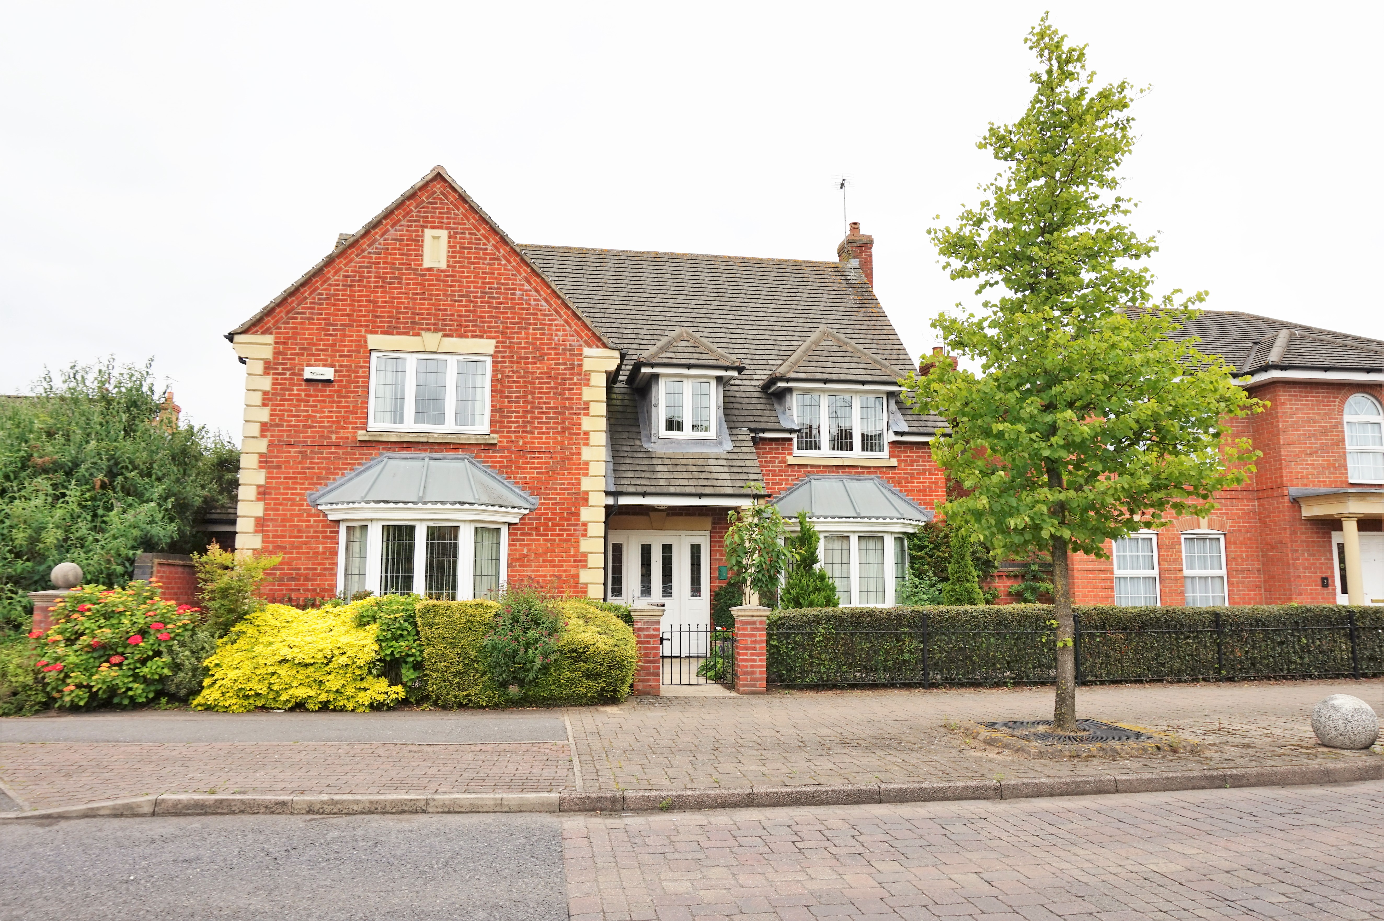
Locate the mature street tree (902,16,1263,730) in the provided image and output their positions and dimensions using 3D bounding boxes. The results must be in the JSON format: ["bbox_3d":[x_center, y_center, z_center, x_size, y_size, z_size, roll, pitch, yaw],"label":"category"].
[{"bbox_3d":[3.739,-1.051,9.237,3.300,7.278,3.300,1,-7,-9],"label":"mature street tree"}]

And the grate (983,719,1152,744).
[{"bbox_3d":[3.493,2.546,8.598,1.210,0.050,1.140,1,-7,-9],"label":"grate"}]

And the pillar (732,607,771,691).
[{"bbox_3d":[0.724,2.344,11.471,0.420,1.066,0.420,1,-7,-9],"label":"pillar"}]

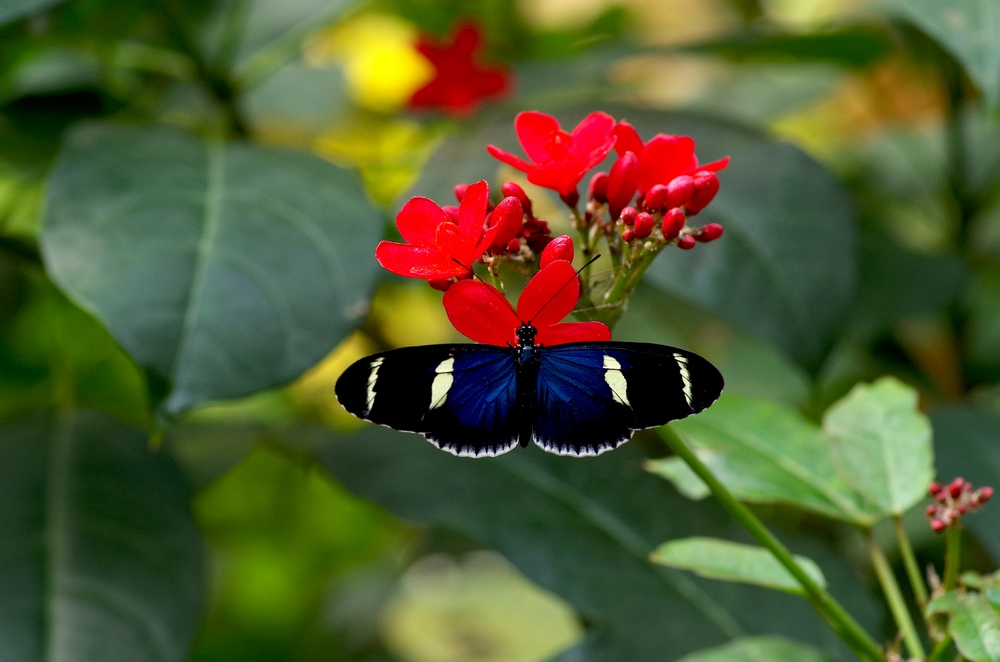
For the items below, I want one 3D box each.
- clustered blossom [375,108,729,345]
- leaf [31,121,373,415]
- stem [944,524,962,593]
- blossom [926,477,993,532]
[{"bbox_3d":[0.008,-0.017,0.668,0.057,0.042,0.046,1,10,6],"label":"clustered blossom"},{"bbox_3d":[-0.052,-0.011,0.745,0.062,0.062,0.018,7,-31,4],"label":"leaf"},{"bbox_3d":[0.076,0.038,0.695,0.003,0.012,0.003,8,6,0],"label":"stem"},{"bbox_3d":[0.077,0.029,0.695,0.011,0.010,0.011,0,10,0],"label":"blossom"}]

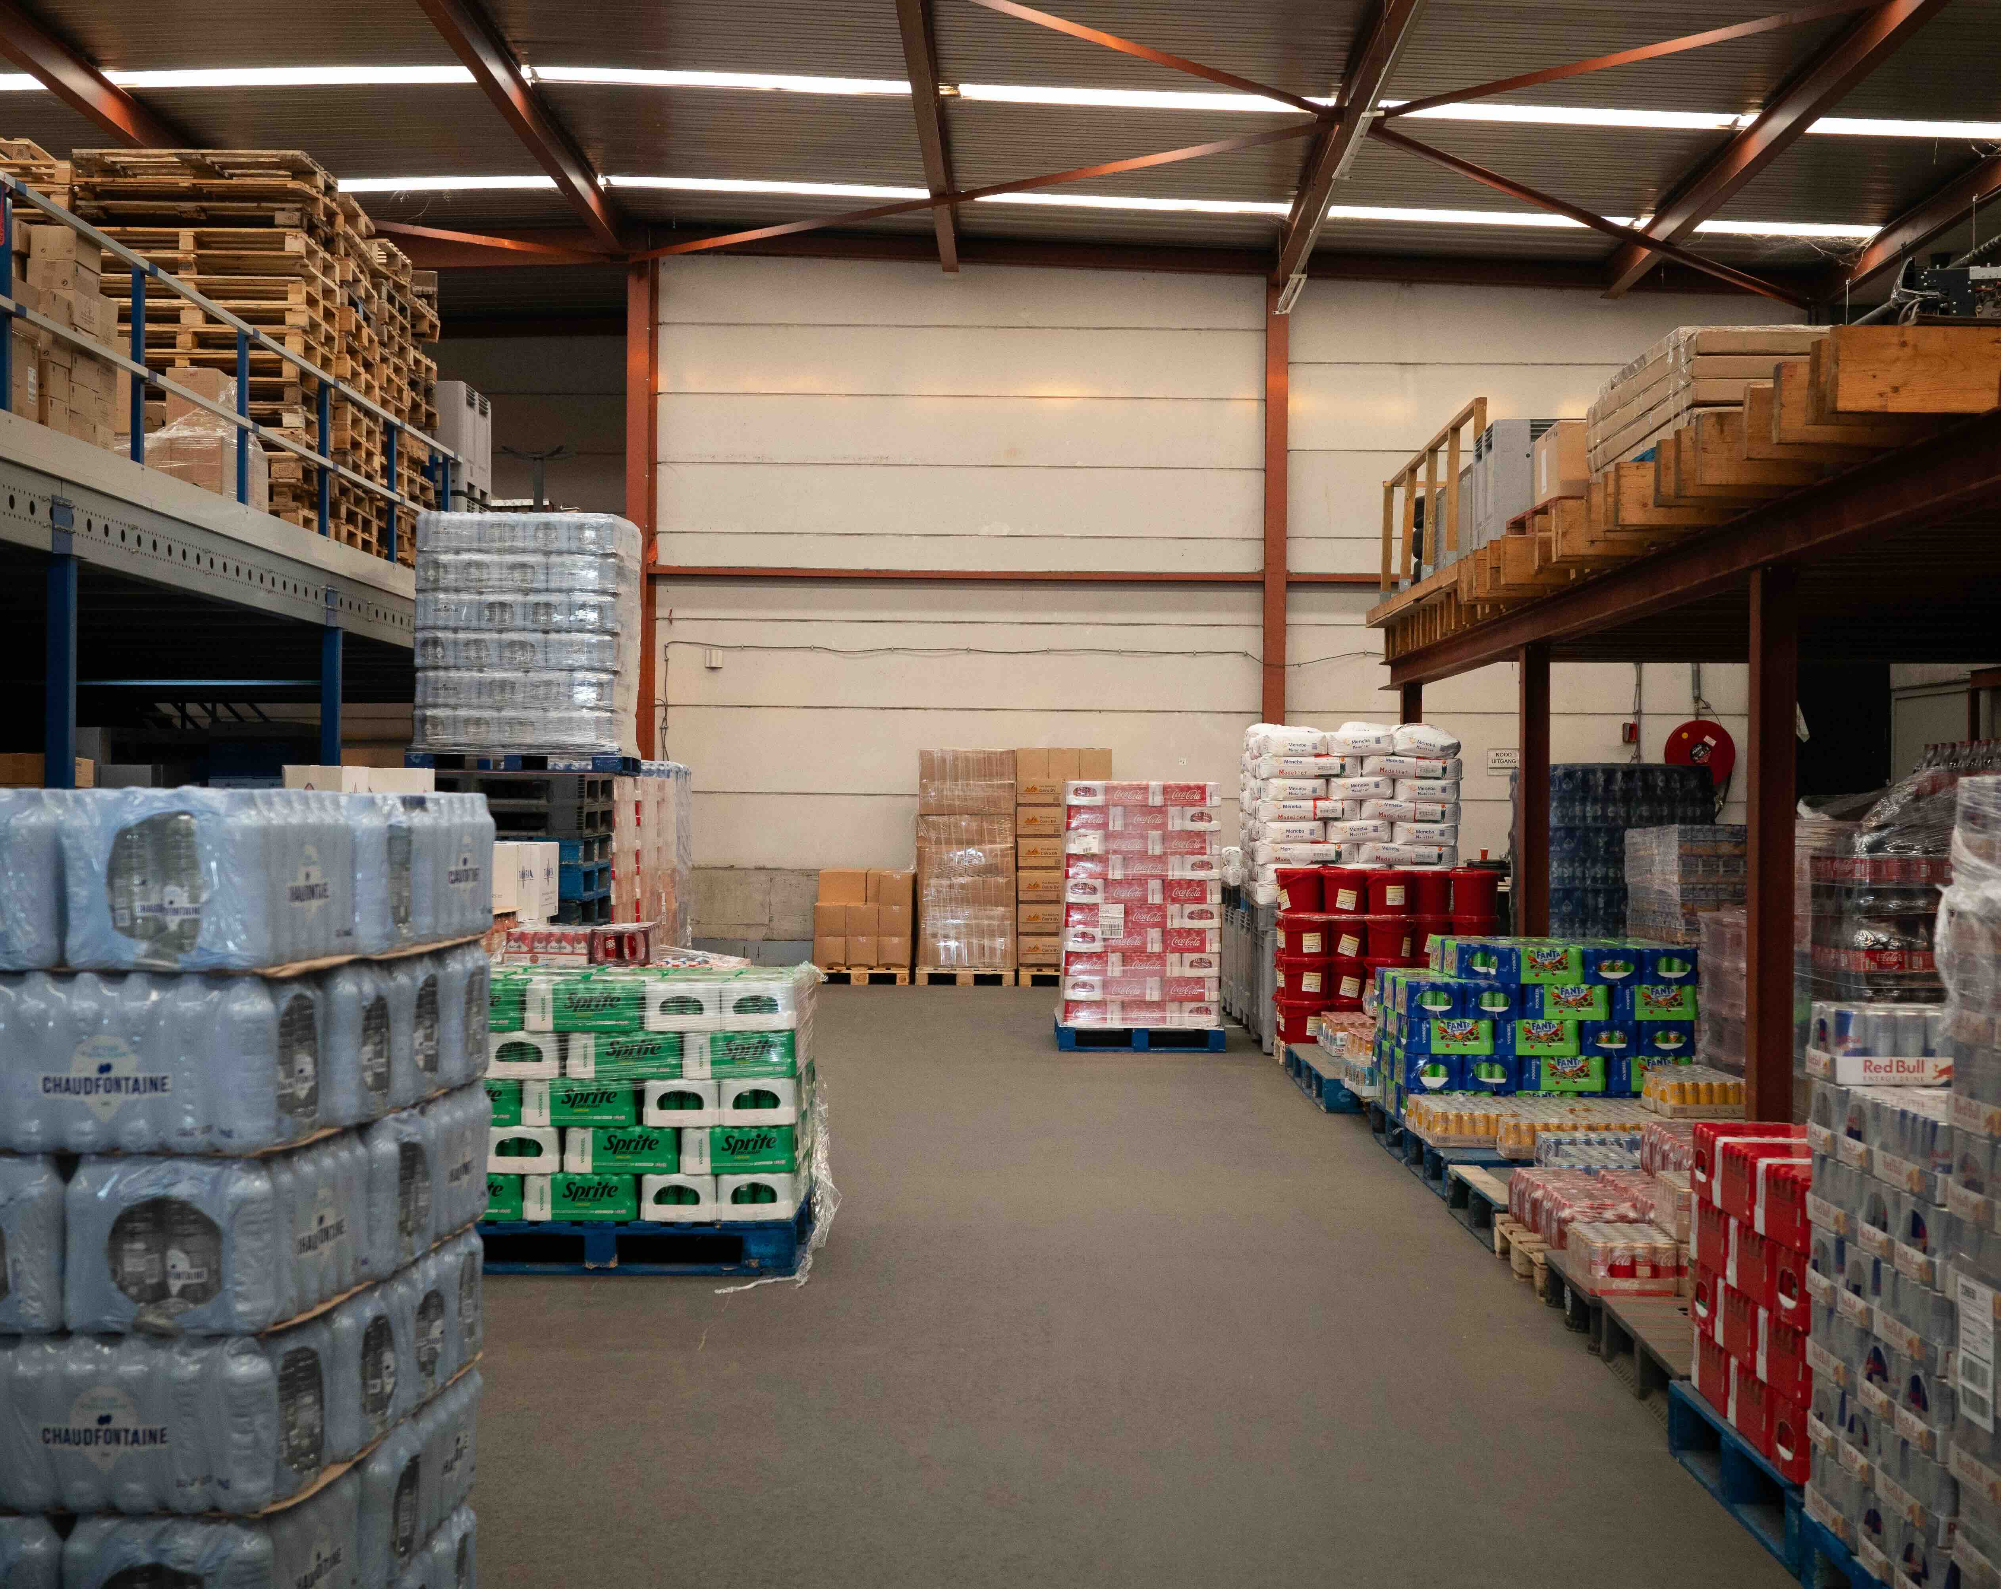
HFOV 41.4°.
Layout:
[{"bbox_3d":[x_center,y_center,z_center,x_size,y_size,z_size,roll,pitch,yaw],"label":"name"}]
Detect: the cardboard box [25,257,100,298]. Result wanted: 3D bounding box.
[{"bbox_3d":[-4.127,-2.255,11.675,0.207,0.135,0.317,1,0,1],"label":"cardboard box"}]

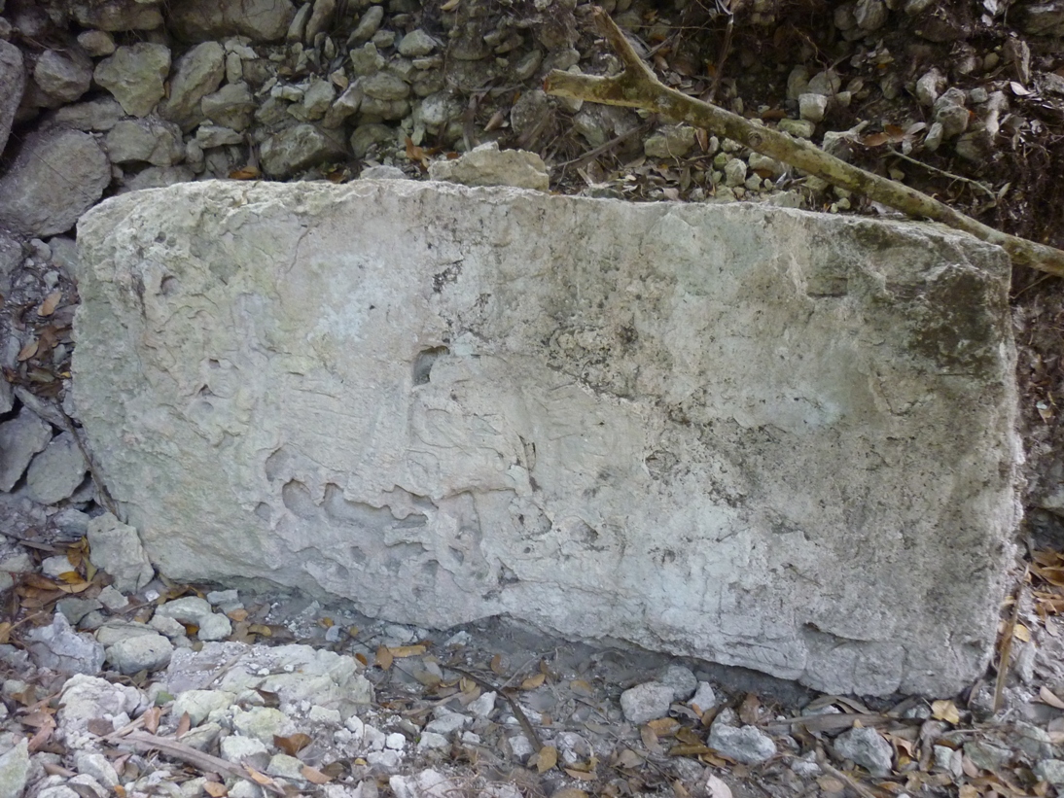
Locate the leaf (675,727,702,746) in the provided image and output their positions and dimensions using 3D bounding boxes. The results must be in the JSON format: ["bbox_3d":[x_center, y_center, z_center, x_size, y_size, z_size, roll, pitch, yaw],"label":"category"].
[{"bbox_3d":[0.280,0.598,1.792,0.050,0.020,0.034,23,36,32],"label":"leaf"}]

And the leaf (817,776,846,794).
[{"bbox_3d":[0.531,0.683,1.795,0.050,0.009,0.032,3,31,4],"label":"leaf"}]

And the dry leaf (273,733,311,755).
[{"bbox_3d":[-0.453,0.650,1.920,0.070,0.015,0.036,0,44,-9],"label":"dry leaf"}]

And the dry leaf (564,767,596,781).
[{"bbox_3d":[0.088,0.671,1.814,0.058,0.013,0.027,3,36,4],"label":"dry leaf"}]

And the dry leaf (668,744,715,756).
[{"bbox_3d":[0.279,0.612,1.767,0.082,0.018,0.027,0,30,-3],"label":"dry leaf"}]

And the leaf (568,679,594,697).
[{"bbox_3d":[0.093,0.541,1.899,0.050,0.012,0.029,22,35,31],"label":"leaf"}]

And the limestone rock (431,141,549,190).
[{"bbox_3d":[-0.100,-0.547,2.400,0.275,0.105,0.150,1,28,-3],"label":"limestone rock"}]

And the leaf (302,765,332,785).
[{"bbox_3d":[-0.397,0.693,1.870,0.066,0.012,0.023,20,44,13],"label":"leaf"}]

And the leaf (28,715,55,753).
[{"bbox_3d":[-0.919,0.634,1.900,0.030,0.014,0.063,24,43,10],"label":"leaf"}]

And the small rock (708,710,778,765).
[{"bbox_3d":[0.371,0.596,1.781,0.119,0.070,0.090,2,30,0],"label":"small rock"}]

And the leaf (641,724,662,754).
[{"bbox_3d":[0.214,0.604,1.798,0.030,0.014,0.063,-8,31,-17],"label":"leaf"}]

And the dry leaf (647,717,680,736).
[{"bbox_3d":[0.249,0.621,1.921,0.060,0.010,0.033,-1,31,-2],"label":"dry leaf"}]

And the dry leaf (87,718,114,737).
[{"bbox_3d":[-0.807,0.616,1.900,0.052,0.012,0.029,16,43,2],"label":"dry leaf"}]

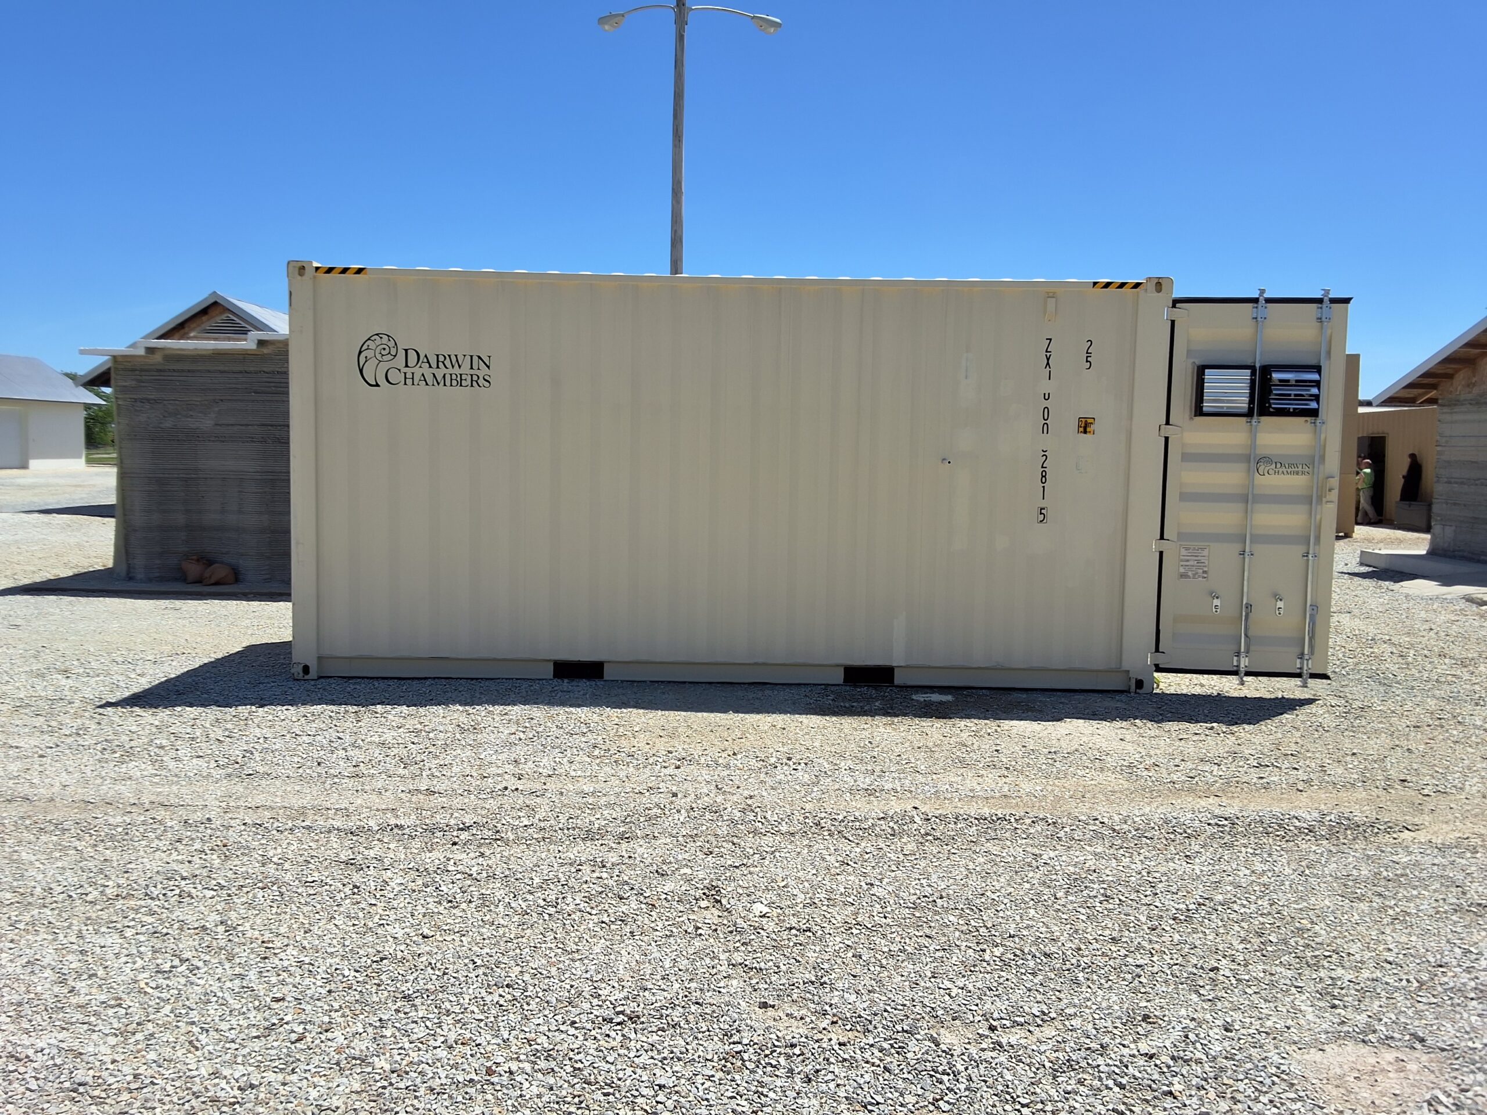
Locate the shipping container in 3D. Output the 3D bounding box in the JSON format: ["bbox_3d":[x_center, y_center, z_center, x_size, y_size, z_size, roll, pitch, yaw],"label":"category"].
[{"bbox_3d":[0.459,-0.618,9.517,7.200,2.896,2.520,1,5,-1],"label":"shipping container"}]

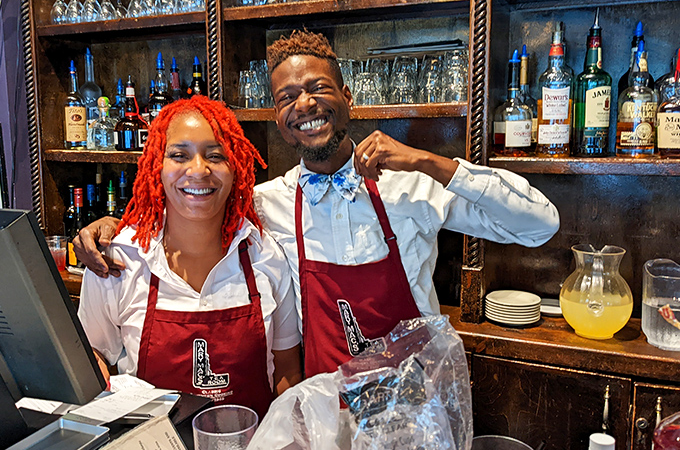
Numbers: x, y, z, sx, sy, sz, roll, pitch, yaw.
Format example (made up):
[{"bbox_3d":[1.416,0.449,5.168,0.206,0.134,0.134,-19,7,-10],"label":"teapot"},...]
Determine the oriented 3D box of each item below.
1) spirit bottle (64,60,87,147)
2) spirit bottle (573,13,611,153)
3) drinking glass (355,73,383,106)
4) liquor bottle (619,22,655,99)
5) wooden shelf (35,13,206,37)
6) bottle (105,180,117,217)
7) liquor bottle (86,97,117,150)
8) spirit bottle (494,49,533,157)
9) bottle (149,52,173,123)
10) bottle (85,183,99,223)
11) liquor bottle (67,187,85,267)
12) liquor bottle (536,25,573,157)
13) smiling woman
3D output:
[{"bbox_3d":[-0.983,-0.443,1.963,0.074,0.321,0.074,-3,9,-27],"label":"spirit bottle"},{"bbox_3d":[0.650,-0.357,1.354,0.086,0.376,0.086,-2,8,-19],"label":"spirit bottle"},{"bbox_3d":[0.085,-0.393,1.548,0.086,0.100,0.086,1,8,0],"label":"drinking glass"},{"bbox_3d":[0.785,-0.353,1.406,0.086,0.358,0.086,4,8,24],"label":"liquor bottle"},{"bbox_3d":[-0.732,-0.710,1.973,0.749,0.037,0.270,4,8,21],"label":"wooden shelf"},{"bbox_3d":[-0.880,-0.001,2.056,0.078,0.343,0.078,1,8,-1],"label":"bottle"},{"bbox_3d":[-0.903,-0.380,2.008,0.085,0.208,0.088,-7,11,-44],"label":"liquor bottle"},{"bbox_3d":[0.496,-0.335,1.491,0.103,0.299,0.103,0,8,-3],"label":"spirit bottle"},{"bbox_3d":[-0.664,-0.450,1.966,0.090,0.365,0.090,-1,8,-15],"label":"bottle"},{"bbox_3d":[-0.984,-0.002,2.112,0.073,0.319,0.073,-2,8,-21],"label":"bottle"},{"bbox_3d":[-1.048,0.005,2.112,0.076,0.312,0.076,0,8,-3],"label":"liquor bottle"},{"bbox_3d":[0.556,-0.345,1.371,0.085,0.335,0.084,4,8,22],"label":"liquor bottle"},{"bbox_3d":[-0.300,0.568,1.119,0.470,1.650,0.320,-1,8,-12],"label":"smiling woman"}]

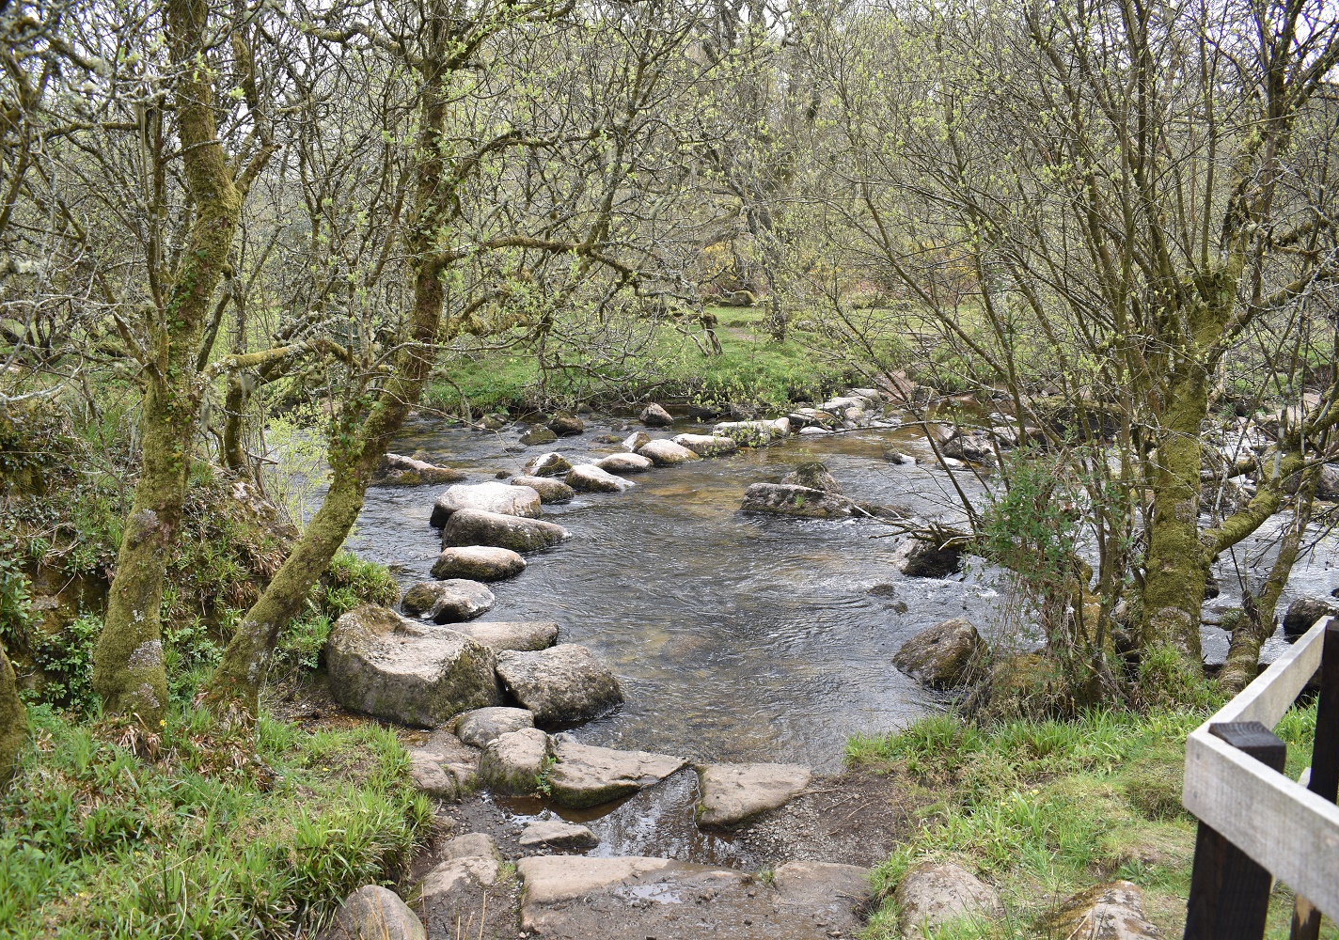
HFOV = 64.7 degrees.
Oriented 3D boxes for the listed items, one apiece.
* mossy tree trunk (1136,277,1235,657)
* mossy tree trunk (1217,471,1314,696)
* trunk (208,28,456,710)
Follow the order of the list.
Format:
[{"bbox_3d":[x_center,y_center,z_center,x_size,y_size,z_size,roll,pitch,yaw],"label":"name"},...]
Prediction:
[{"bbox_3d":[3.198,0.026,6.572,0.430,2.430,0.430,5,12,23],"label":"mossy tree trunk"},{"bbox_3d":[3.606,0.680,6.424,0.410,1.340,0.320,5,12,23],"label":"mossy tree trunk"},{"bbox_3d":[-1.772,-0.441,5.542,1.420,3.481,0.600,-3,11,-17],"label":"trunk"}]

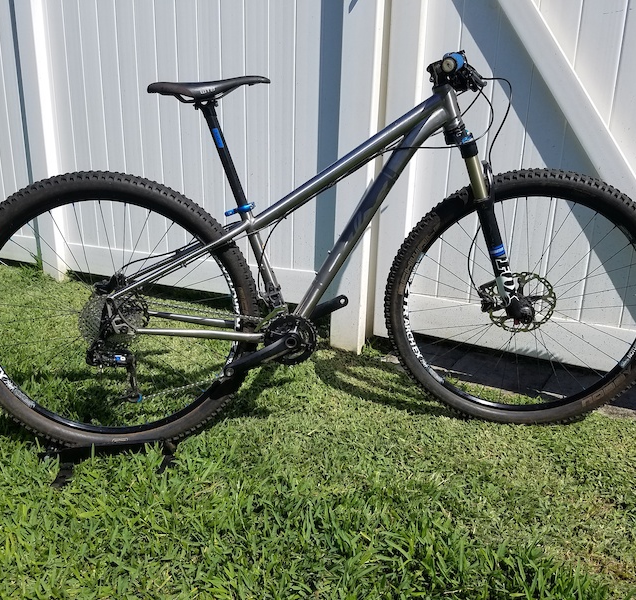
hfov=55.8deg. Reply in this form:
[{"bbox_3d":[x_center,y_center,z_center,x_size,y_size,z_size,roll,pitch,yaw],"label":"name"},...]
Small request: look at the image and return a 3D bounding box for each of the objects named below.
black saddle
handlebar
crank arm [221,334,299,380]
[{"bbox_3d":[-0.242,-0.473,1.355,0.270,0.064,0.138,-3,19,-6],"label":"black saddle"},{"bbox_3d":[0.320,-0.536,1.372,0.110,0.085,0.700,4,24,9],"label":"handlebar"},{"bbox_3d":[-0.141,0.135,1.503,0.203,0.034,0.033,-25,20,2],"label":"crank arm"}]

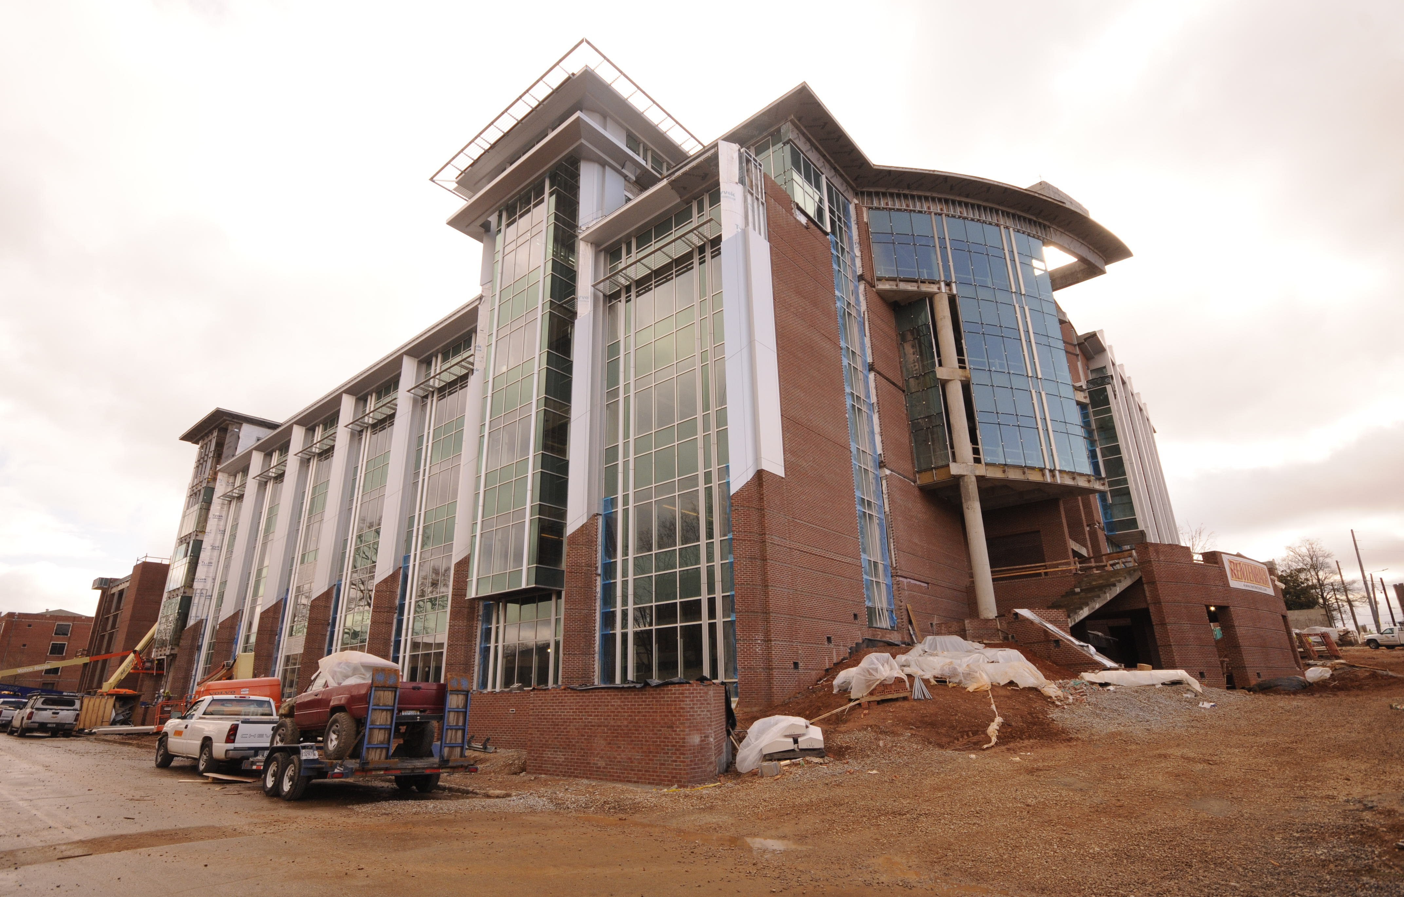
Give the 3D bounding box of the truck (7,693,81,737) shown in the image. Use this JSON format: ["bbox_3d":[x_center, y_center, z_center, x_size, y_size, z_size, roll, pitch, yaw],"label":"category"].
[{"bbox_3d":[-34.747,14.063,37.055,5.600,1.920,2.000,-19,-26,41],"label":"truck"}]

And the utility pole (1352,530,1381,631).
[{"bbox_3d":[73.940,15.143,77.965,0.300,12.250,0.300,-13,-22,39],"label":"utility pole"}]

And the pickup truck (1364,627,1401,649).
[{"bbox_3d":[61.959,16.706,61.788,1.950,1.870,5.400,3,-20,-11],"label":"pickup truck"}]

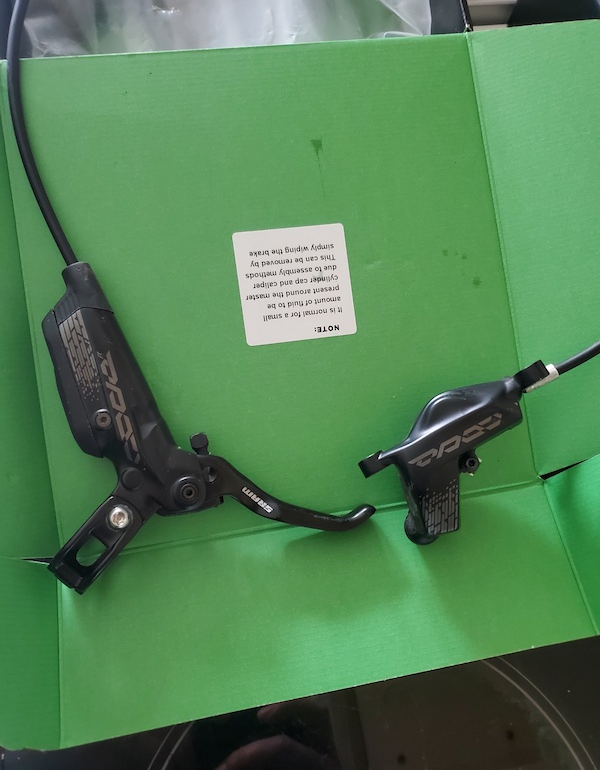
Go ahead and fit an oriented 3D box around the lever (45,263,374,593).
[{"bbox_3d":[-0.059,0.037,0.238,0.159,0.035,0.104,39,83,-3],"label":"lever"}]

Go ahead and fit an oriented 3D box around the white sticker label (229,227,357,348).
[{"bbox_3d":[-0.002,-0.045,0.269,0.051,0.001,0.051,-7,87,-7],"label":"white sticker label"}]

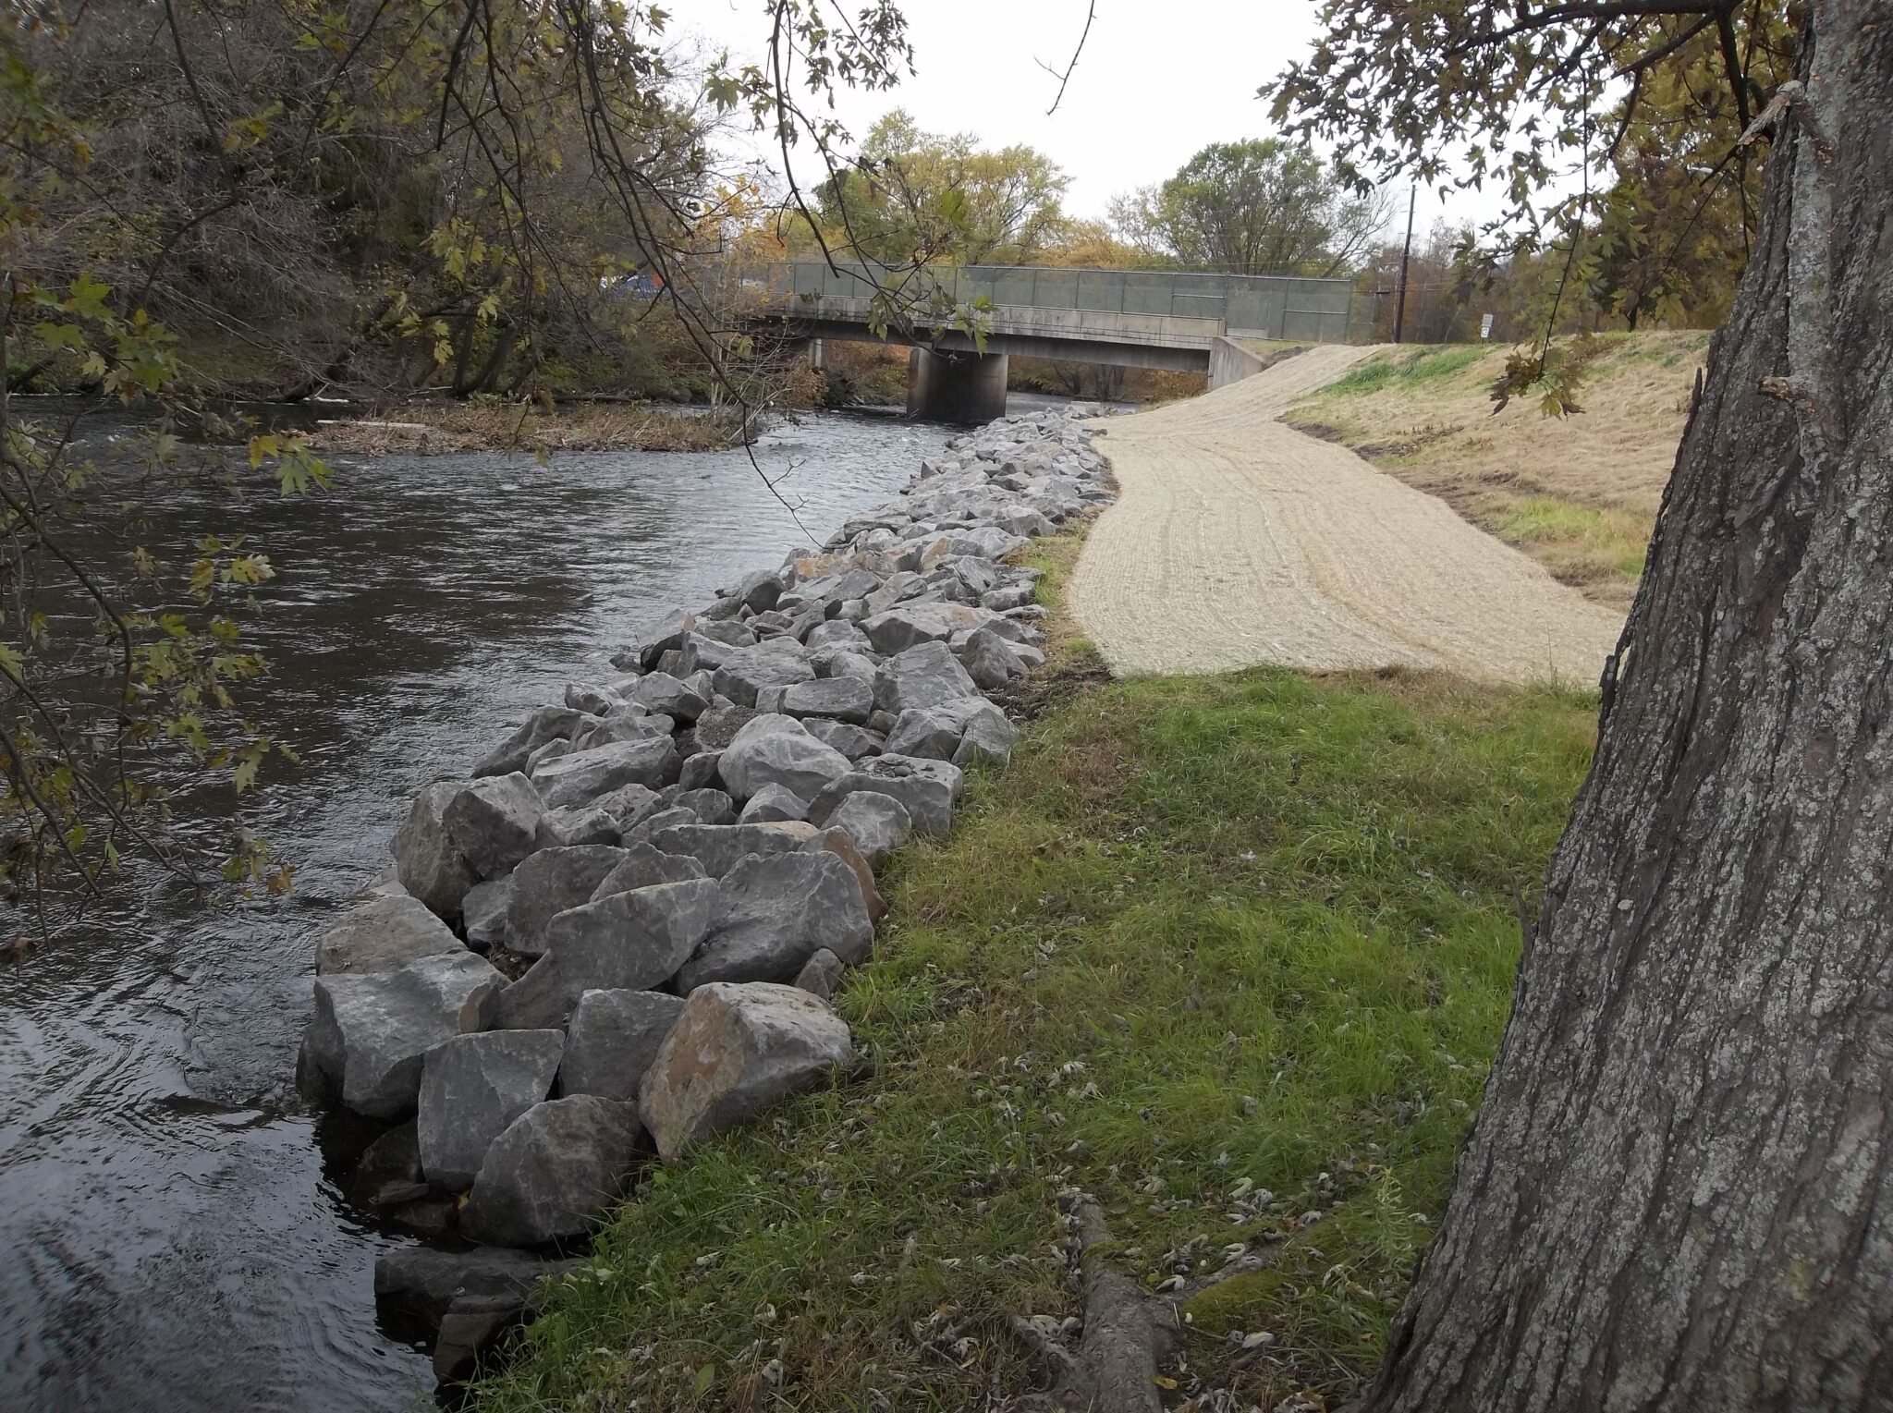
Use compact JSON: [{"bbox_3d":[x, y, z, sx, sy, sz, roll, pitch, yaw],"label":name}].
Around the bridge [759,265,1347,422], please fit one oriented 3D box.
[{"bbox_3d":[3.410,-15.375,62.158,9.500,6.188,38.000,-9,18,-38],"label":"bridge"}]

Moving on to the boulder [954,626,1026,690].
[{"bbox_3d":[0.230,-0.250,7.900,0.360,0.290,0.340,2,14,0],"label":"boulder"}]

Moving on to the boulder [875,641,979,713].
[{"bbox_3d":[-0.095,-0.141,7.600,0.520,0.330,0.420,2,14,0],"label":"boulder"}]

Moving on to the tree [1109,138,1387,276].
[{"bbox_3d":[14.885,-22.527,74.000,13.000,10.500,11.000,2,14,0],"label":"tree"}]

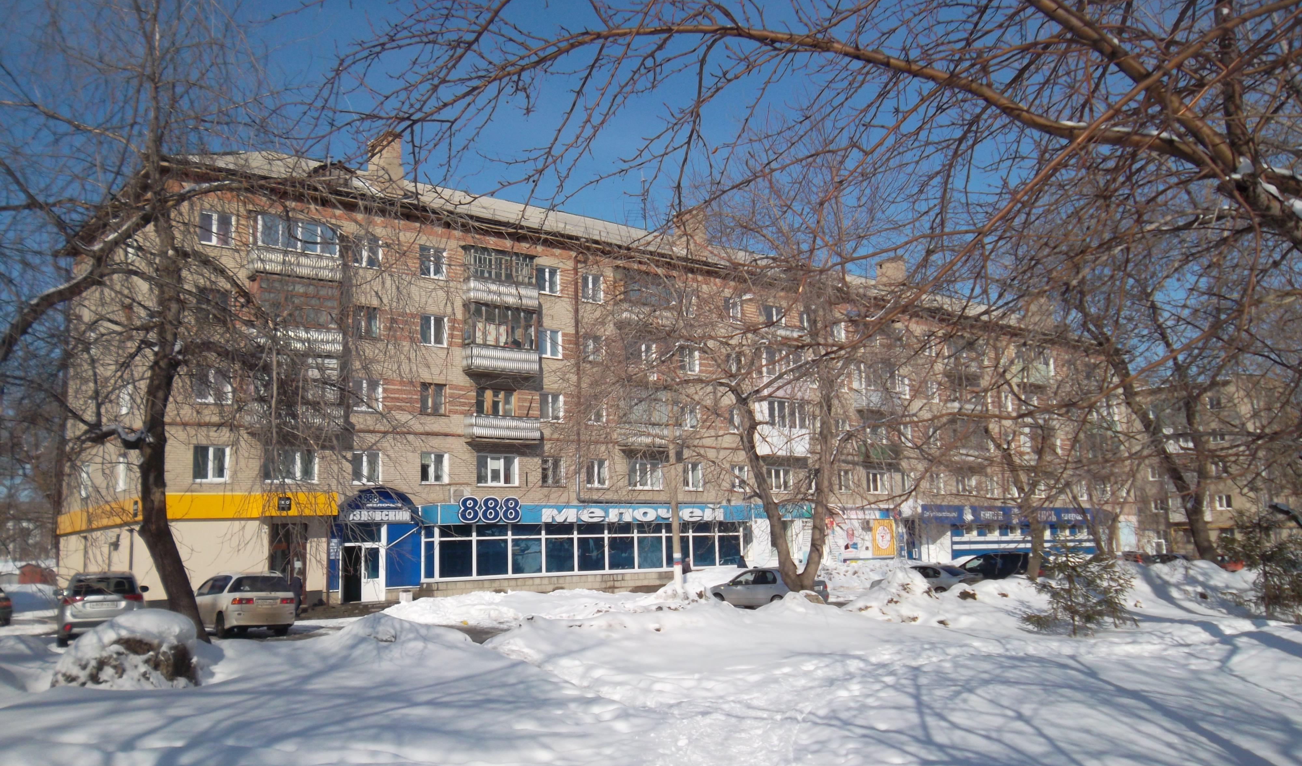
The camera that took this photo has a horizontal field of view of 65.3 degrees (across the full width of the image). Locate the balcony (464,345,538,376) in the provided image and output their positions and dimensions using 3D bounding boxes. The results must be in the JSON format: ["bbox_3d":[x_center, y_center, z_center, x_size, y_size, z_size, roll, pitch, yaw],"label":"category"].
[{"bbox_3d":[-6.024,-0.812,40.941,3.050,1.140,0.800,5,-13,-37],"label":"balcony"}]

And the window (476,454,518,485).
[{"bbox_3d":[-6.099,3.451,40.478,1.880,1.280,0.160,5,-13,-37],"label":"window"}]

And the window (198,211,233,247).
[{"bbox_3d":[-15.119,-5.375,35.363,1.160,1.250,0.160,5,-13,-37],"label":"window"}]

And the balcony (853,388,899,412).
[{"bbox_3d":[12.126,0.963,54.677,2.850,1.140,0.800,5,-13,-37],"label":"balcony"}]

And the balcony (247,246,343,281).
[{"bbox_3d":[-12.970,-4.220,37.120,3.190,0.960,0.820,6,-12,-38],"label":"balcony"}]

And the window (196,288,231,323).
[{"bbox_3d":[-14.989,-2.676,34.883,1.140,1.260,0.160,5,-13,-37],"label":"window"}]

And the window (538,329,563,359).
[{"bbox_3d":[-4.238,-1.648,43.024,1.170,1.260,0.160,5,-13,-37],"label":"window"}]

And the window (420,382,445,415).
[{"bbox_3d":[-8.685,0.663,40.330,1.150,1.270,0.160,6,-12,-38],"label":"window"}]

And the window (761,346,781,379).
[{"bbox_3d":[5.909,-1.047,49.824,1.380,1.530,0.120,5,-13,-37],"label":"window"}]

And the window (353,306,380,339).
[{"bbox_3d":[-10.669,-2.272,38.156,1.090,1.240,0.160,5,-13,-37],"label":"window"}]

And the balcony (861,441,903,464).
[{"bbox_3d":[12.665,3.873,56.508,3.200,1.020,0.820,6,-12,-38],"label":"balcony"}]

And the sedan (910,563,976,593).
[{"bbox_3d":[10.479,7.737,39.039,1.700,1.440,4.420,7,-13,-41],"label":"sedan"}]

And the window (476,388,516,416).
[{"bbox_3d":[-6.411,0.925,42.162,1.961,1.270,0.150,6,-12,-37],"label":"window"}]

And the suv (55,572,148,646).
[{"bbox_3d":[-13.219,5.386,24.449,1.810,1.680,4.680,4,-11,-29],"label":"suv"}]

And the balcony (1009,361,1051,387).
[{"bbox_3d":[24.789,-0.428,66.399,3.100,1.300,0.900,6,-12,-37],"label":"balcony"}]

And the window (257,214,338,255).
[{"bbox_3d":[-12.833,-5.314,36.995,2.980,1.170,0.140,6,-12,-38],"label":"window"}]

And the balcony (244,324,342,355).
[{"bbox_3d":[-12.833,-1.527,36.721,3.180,0.970,0.820,6,-12,-38],"label":"balcony"}]

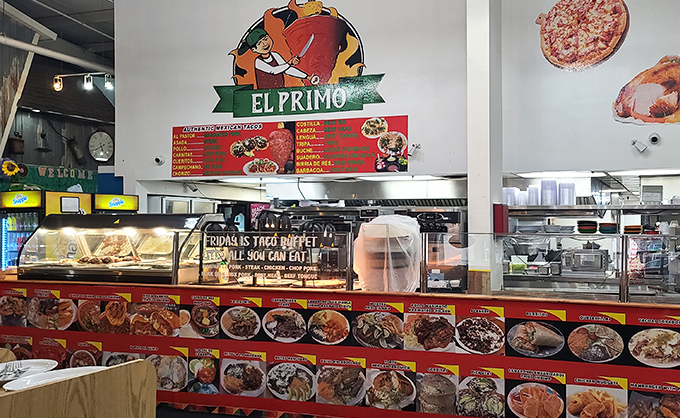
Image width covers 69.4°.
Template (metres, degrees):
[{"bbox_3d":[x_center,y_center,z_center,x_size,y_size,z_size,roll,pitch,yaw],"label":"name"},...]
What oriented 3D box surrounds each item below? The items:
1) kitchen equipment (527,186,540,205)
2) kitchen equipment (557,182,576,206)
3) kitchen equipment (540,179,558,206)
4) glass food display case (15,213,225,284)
[{"bbox_3d":[2.150,-0.144,5.450,0.128,0.222,0.128,0,0,14],"label":"kitchen equipment"},{"bbox_3d":[2.527,-0.156,5.450,0.183,0.253,0.183,0,0,14],"label":"kitchen equipment"},{"bbox_3d":[2.328,-0.179,5.450,0.183,0.297,0.183,0,0,14],"label":"kitchen equipment"},{"bbox_3d":[-2.040,0.325,4.588,1.560,0.620,0.740,0,0,14],"label":"glass food display case"}]

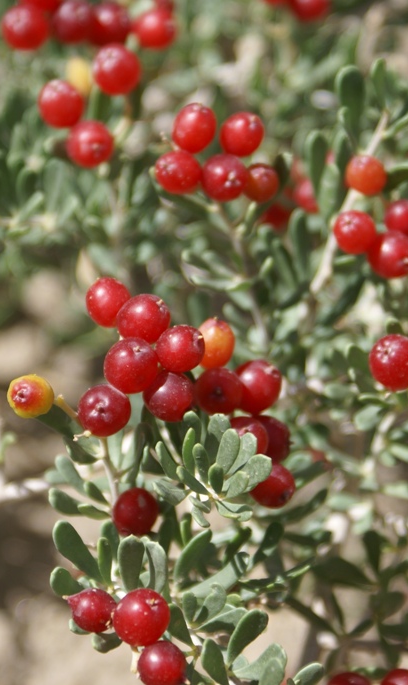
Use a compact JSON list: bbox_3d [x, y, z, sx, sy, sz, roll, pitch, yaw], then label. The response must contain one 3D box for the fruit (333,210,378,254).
[{"bbox_3d":[0.028,-0.020,0.550,0.008,0.008,0.008,0,35,0],"label":"fruit"}]

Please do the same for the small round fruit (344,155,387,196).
[{"bbox_3d":[0.035,-0.036,0.645,0.009,0.009,0.009,0,40,0],"label":"small round fruit"}]

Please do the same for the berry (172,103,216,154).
[{"bbox_3d":[-0.002,-0.040,0.557,0.008,0.009,0.009,0,35,0],"label":"berry"}]

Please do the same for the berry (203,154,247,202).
[{"bbox_3d":[0.004,-0.033,0.605,0.009,0.010,0.010,0,37,0],"label":"berry"}]

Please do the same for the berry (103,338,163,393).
[{"bbox_3d":[-0.013,0.004,0.527,0.010,0.010,0.010,0,35,0],"label":"berry"}]

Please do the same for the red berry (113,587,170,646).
[{"bbox_3d":[-0.011,0.050,0.547,0.010,0.011,0.011,0,37,0],"label":"red berry"}]

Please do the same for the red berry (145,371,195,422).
[{"bbox_3d":[-0.006,0.010,0.563,0.009,0.010,0.010,0,37,0],"label":"red berry"}]

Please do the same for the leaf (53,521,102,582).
[{"bbox_3d":[-0.023,0.039,0.557,0.005,0.014,0.002,-43,15,-25],"label":"leaf"}]

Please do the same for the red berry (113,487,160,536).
[{"bbox_3d":[-0.012,0.030,0.535,0.008,0.009,0.008,0,35,0],"label":"red berry"}]

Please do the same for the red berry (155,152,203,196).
[{"bbox_3d":[-0.005,-0.032,0.555,0.009,0.008,0.008,0,35,0],"label":"red berry"}]

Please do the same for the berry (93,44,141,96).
[{"bbox_3d":[-0.018,-0.057,0.630,0.010,0.010,0.010,0,37,0],"label":"berry"}]

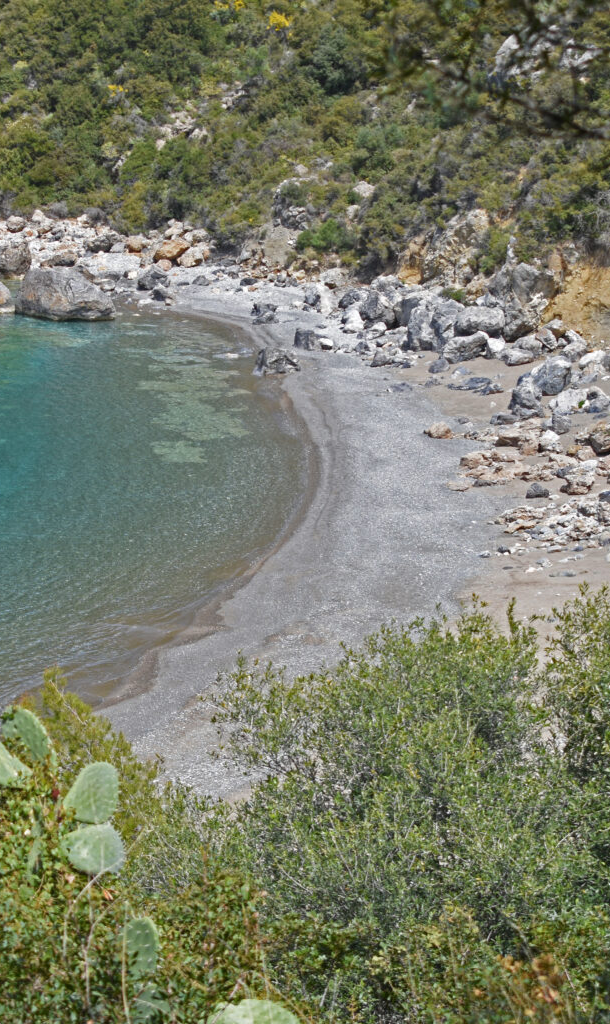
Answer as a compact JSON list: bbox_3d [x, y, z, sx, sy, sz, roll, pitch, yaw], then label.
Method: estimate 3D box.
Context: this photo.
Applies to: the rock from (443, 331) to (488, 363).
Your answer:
[{"bbox_3d":[5.975,-6.131,130.000,1.740,1.100,1.350,0,12,0],"label":"rock"}]

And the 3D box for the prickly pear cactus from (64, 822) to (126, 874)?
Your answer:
[{"bbox_3d":[-0.678,1.086,11.300,0.197,0.165,0.080,0,11,0],"label":"prickly pear cactus"}]

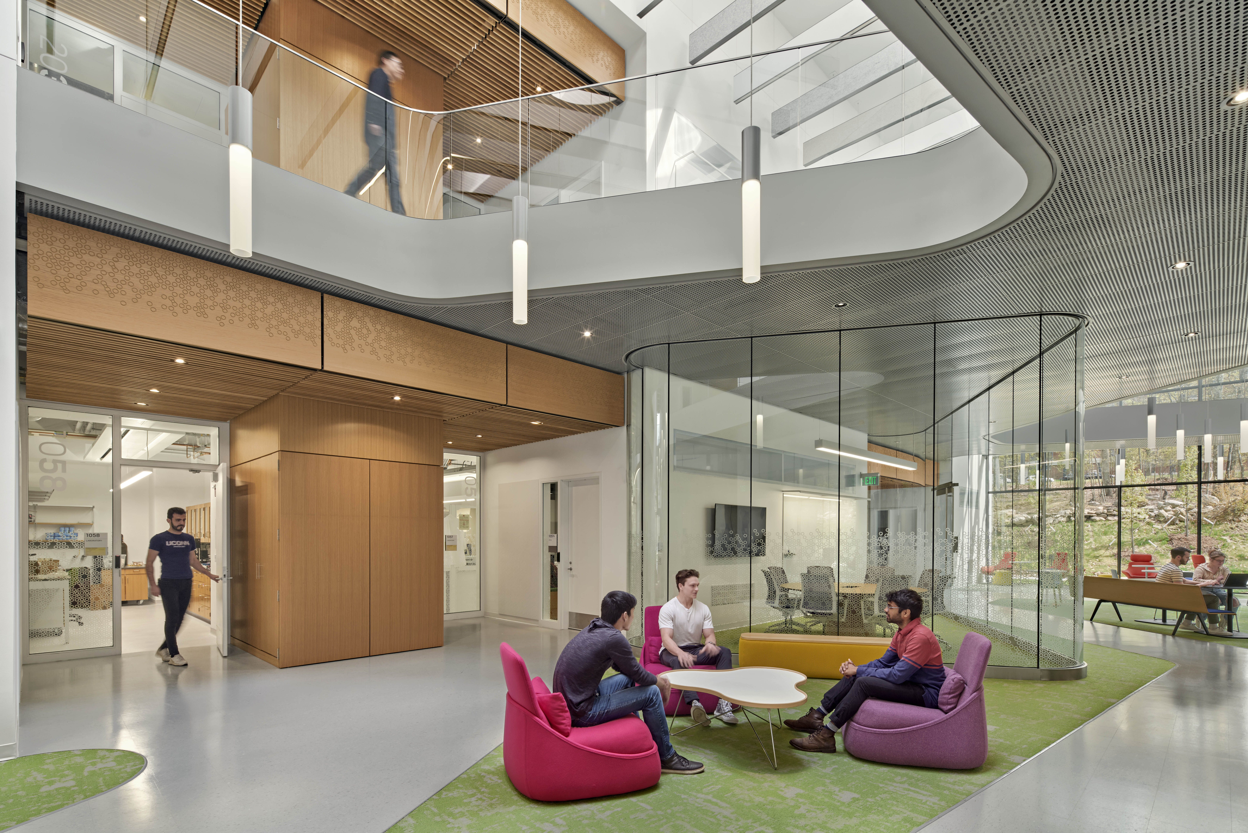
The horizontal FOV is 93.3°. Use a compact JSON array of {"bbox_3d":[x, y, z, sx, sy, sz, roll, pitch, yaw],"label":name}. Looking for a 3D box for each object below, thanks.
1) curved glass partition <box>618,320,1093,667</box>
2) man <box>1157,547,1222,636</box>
[{"bbox_3d":[3.130,1.373,9.250,5.200,3.850,6.000,-1,-6,14],"label":"curved glass partition"},{"bbox_3d":[8.500,2.625,8.850,0.820,1.270,0.520,1,-6,-7],"label":"man"}]

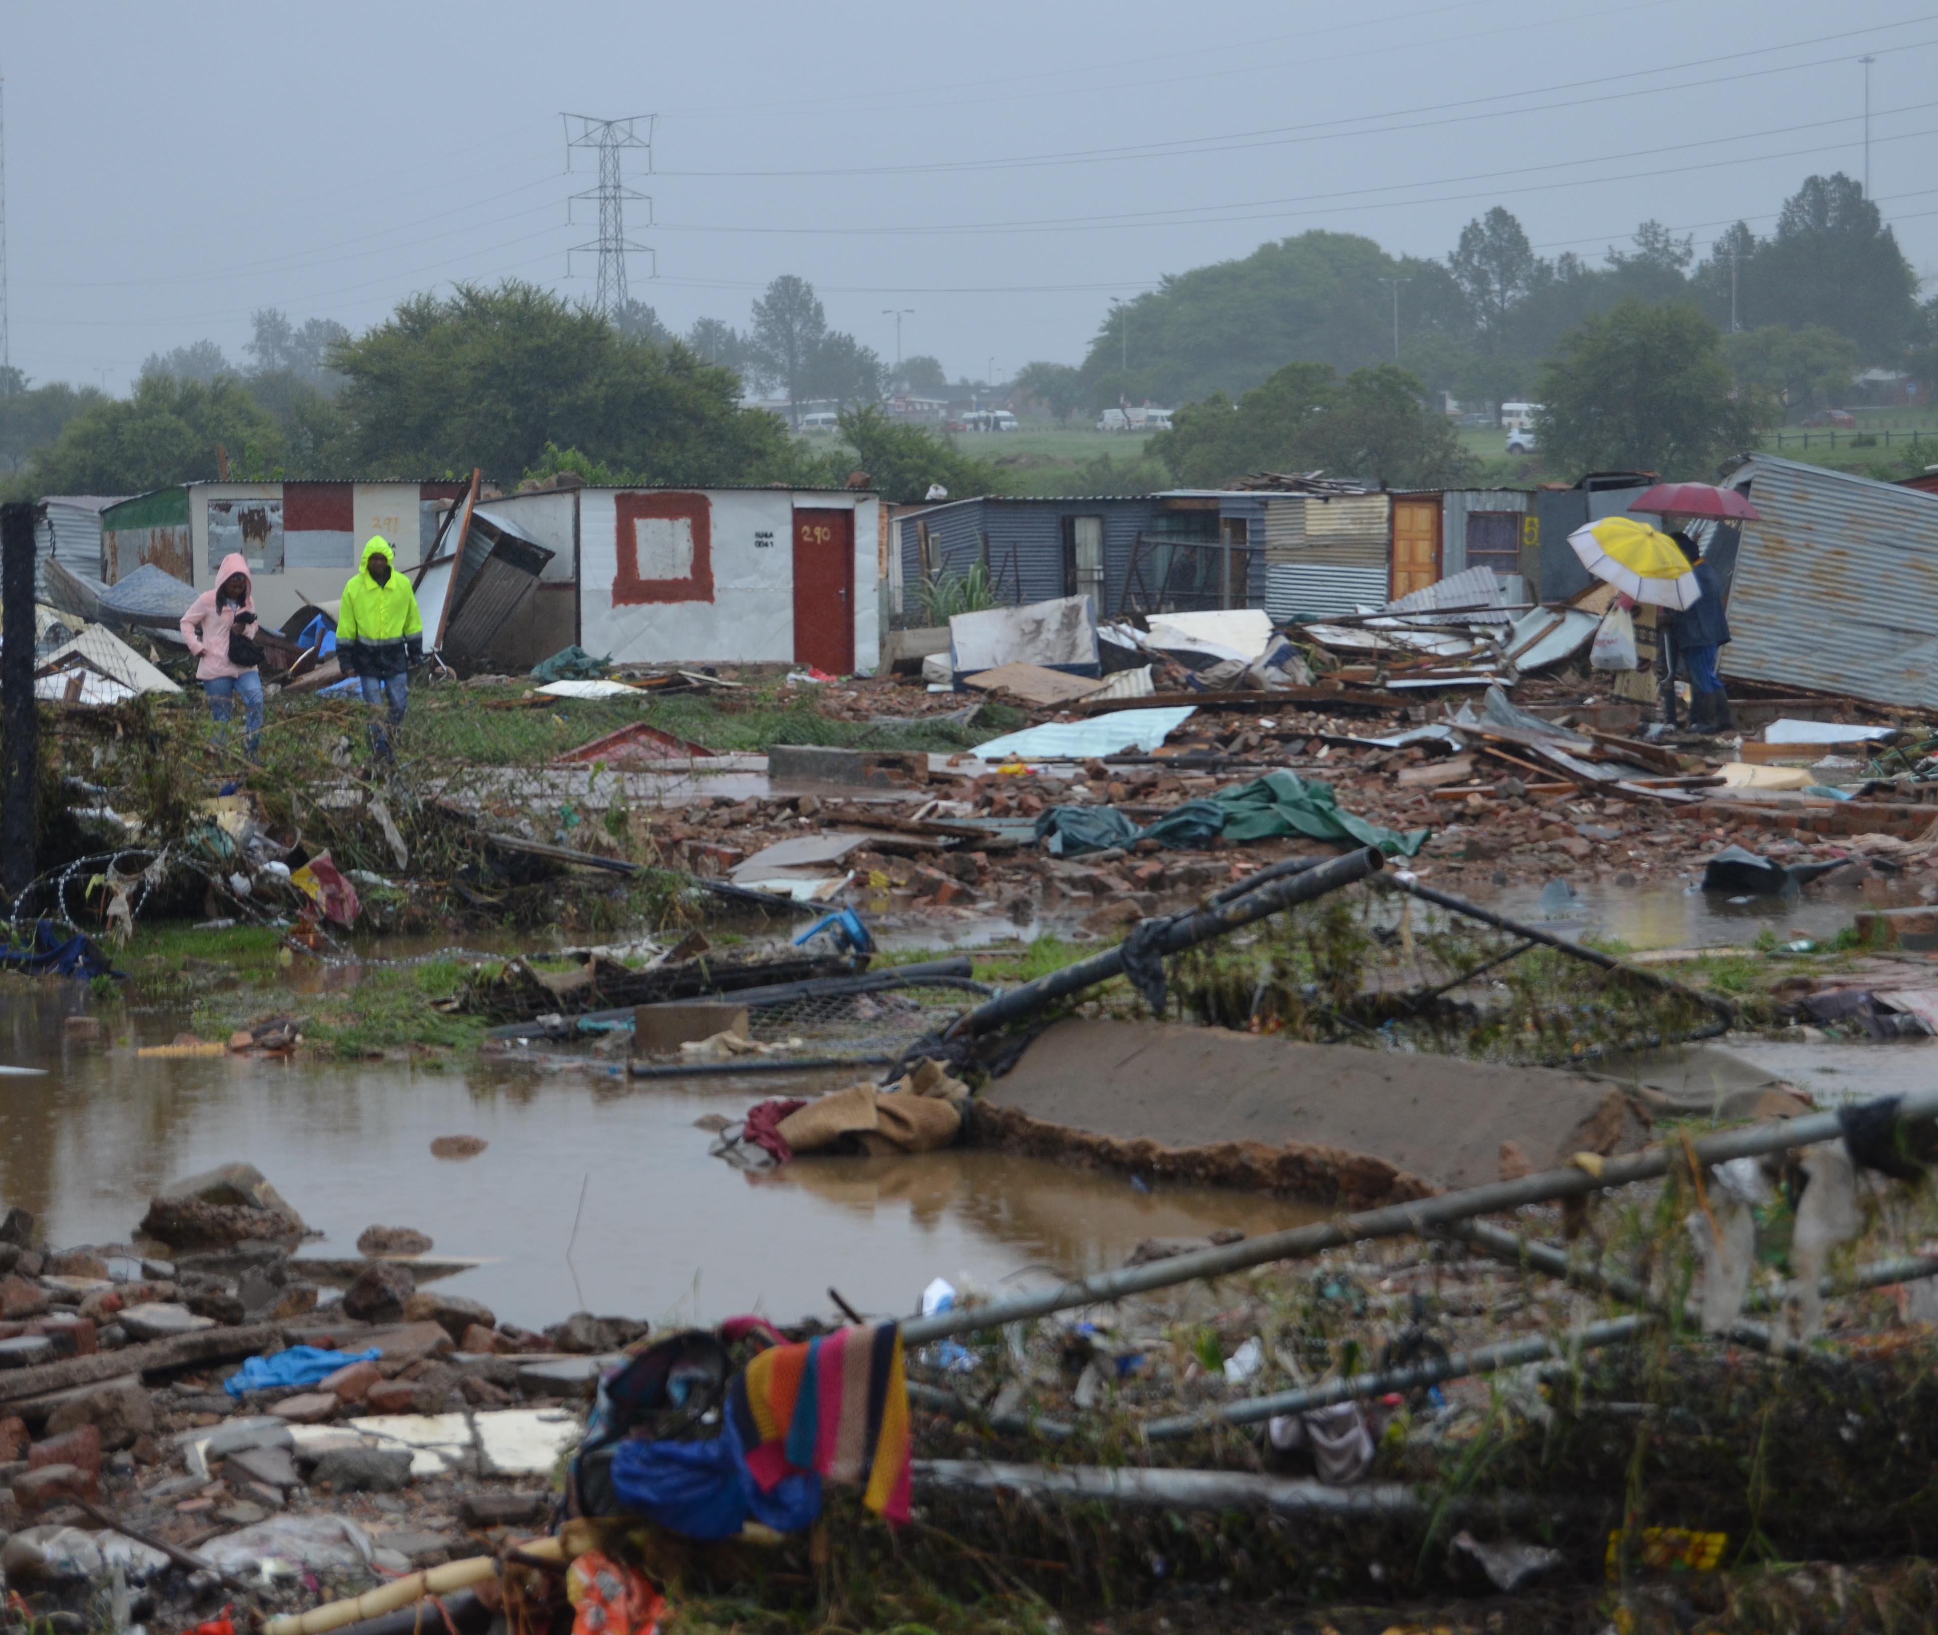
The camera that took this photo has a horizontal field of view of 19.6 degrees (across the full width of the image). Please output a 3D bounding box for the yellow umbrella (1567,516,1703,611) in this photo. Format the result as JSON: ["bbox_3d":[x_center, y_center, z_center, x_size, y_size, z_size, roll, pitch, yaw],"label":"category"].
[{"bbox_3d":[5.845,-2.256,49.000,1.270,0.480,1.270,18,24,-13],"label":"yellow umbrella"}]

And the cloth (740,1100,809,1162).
[{"bbox_3d":[-0.576,0.930,16.600,0.200,0.180,0.200,0,3,0],"label":"cloth"}]

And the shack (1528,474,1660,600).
[{"bbox_3d":[10.349,-4.338,92.500,1.550,2.500,2.100,-2,3,-24],"label":"shack"}]

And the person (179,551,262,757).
[{"bbox_3d":[-5.762,-1.232,43.200,0.620,1.650,0.420,-1,3,-14],"label":"person"}]

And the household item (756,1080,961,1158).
[{"bbox_3d":[-0.304,0.828,15.400,0.550,0.200,0.350,0,3,0],"label":"household item"}]

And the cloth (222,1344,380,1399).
[{"bbox_3d":[-1.536,1.276,12.900,0.370,0.100,0.240,-1,4,-14],"label":"cloth"}]

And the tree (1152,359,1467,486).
[{"bbox_3d":[13.423,-15.002,220.000,12.800,5.900,9.500,0,3,0],"label":"tree"}]

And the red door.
[{"bbox_3d":[-1.771,-2.750,68.700,0.820,2.030,0.060,-2,3,-24],"label":"red door"}]

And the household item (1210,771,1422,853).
[{"bbox_3d":[1.856,-0.031,30.000,1.120,0.410,0.650,0,3,0],"label":"household item"}]

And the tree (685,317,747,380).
[{"bbox_3d":[-31.189,-55.823,690.000,7.590,11.378,7.210,0,3,0],"label":"tree"}]

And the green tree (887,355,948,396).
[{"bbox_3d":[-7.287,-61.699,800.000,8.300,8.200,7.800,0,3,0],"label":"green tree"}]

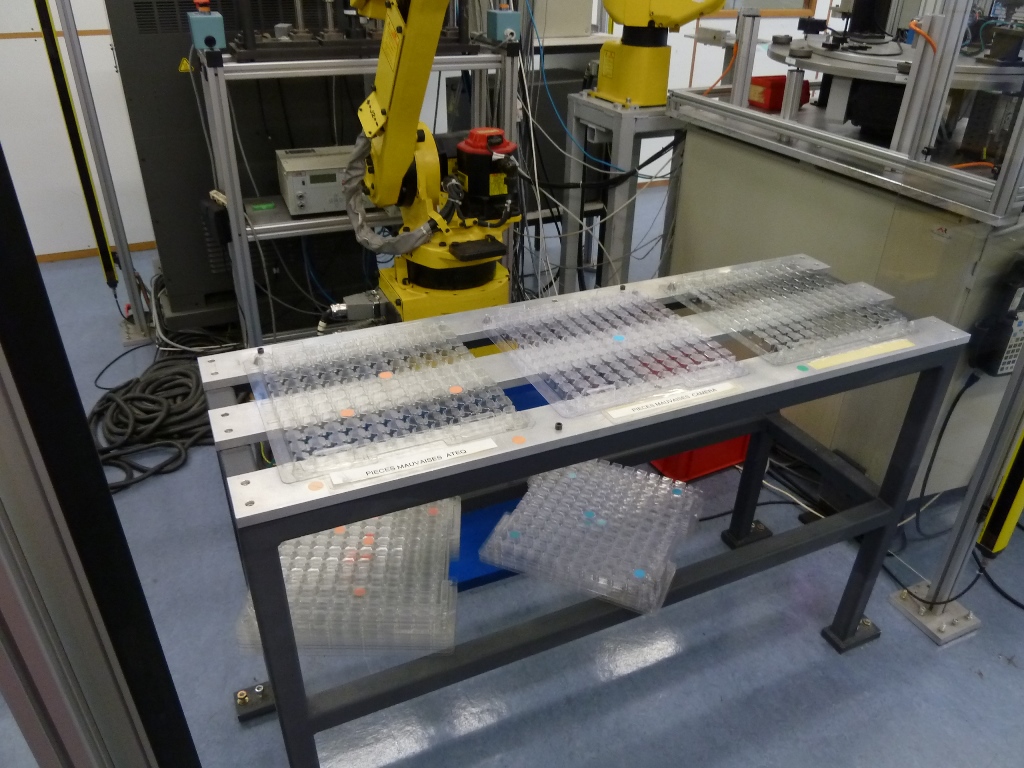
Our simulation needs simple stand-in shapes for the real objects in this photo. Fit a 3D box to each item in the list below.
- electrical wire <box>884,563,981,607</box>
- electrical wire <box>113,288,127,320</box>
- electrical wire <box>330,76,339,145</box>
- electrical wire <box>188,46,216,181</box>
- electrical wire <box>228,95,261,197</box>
[{"bbox_3d":[1.221,0.540,2.161,0.158,0.138,0.218,-12,33,-23],"label":"electrical wire"},{"bbox_3d":[-1.846,-0.372,3.485,0.031,0.215,0.100,-12,33,-23],"label":"electrical wire"},{"bbox_3d":[-0.663,-1.025,2.785,0.020,0.255,0.015,-12,33,-23],"label":"electrical wire"},{"bbox_3d":[-0.957,-0.820,2.286,0.030,0.422,0.058,-12,33,-23],"label":"electrical wire"},{"bbox_3d":[-0.970,-0.863,2.680,0.063,0.392,0.038,-12,33,-23],"label":"electrical wire"}]

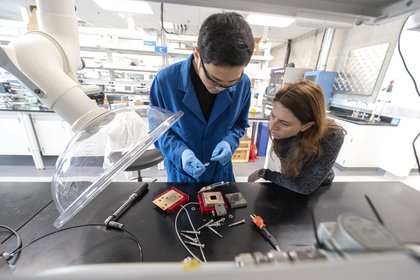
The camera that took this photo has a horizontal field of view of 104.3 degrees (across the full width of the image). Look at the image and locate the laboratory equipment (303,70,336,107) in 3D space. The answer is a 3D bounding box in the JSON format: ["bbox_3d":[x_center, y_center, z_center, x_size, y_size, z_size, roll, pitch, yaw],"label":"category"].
[{"bbox_3d":[2.552,-1.162,3.894,0.440,0.810,0.460,1,19,-5],"label":"laboratory equipment"}]

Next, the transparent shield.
[{"bbox_3d":[-0.333,0.008,0.557,0.500,0.180,0.500,-47,14,-23],"label":"transparent shield"}]

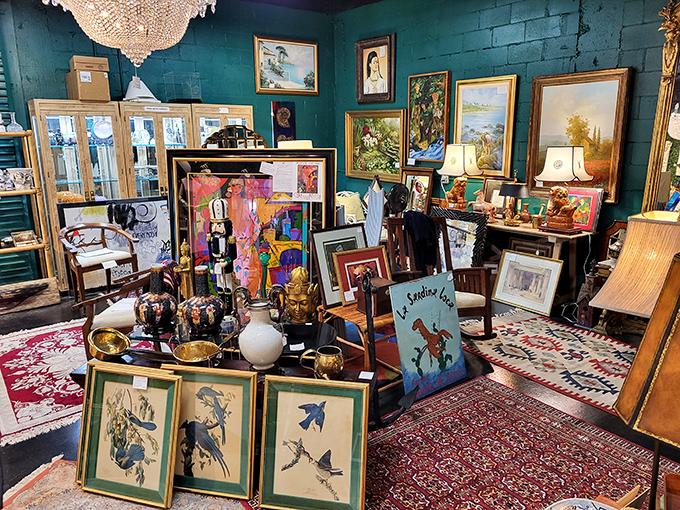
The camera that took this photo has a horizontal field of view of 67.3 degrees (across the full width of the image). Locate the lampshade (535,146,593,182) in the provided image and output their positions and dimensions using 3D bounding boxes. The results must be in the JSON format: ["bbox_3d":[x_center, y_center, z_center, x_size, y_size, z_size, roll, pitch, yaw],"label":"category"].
[{"bbox_3d":[2.133,-0.867,4.836,0.330,0.305,0.420,-11,17,-37],"label":"lampshade"}]

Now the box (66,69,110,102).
[{"bbox_3d":[-2.688,-1.789,5.461,0.335,0.283,0.305,12,18,42],"label":"box"}]

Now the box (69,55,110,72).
[{"bbox_3d":[-2.607,-1.964,5.297,0.315,0.127,0.280,-11,17,-37],"label":"box"}]

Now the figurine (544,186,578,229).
[{"bbox_3d":[2.128,-0.474,4.927,0.190,0.410,0.240,-8,15,-26],"label":"figurine"}]

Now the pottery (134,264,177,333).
[{"bbox_3d":[-1.027,0.249,2.874,0.243,0.375,0.243,-1,13,0],"label":"pottery"}]

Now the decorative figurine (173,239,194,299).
[{"bbox_3d":[-1.082,0.168,3.499,0.115,0.565,0.135,10,17,39],"label":"decorative figurine"}]

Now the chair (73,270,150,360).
[{"bbox_3d":[-1.349,0.439,3.491,0.560,0.780,0.610,-2,13,-4],"label":"chair"}]

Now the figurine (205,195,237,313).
[{"bbox_3d":[-0.787,0.030,3.415,0.175,0.865,0.145,2,14,12],"label":"figurine"}]

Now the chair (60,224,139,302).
[{"bbox_3d":[-2.416,0.115,5.175,0.600,0.770,0.600,11,18,41],"label":"chair"}]

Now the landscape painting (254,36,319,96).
[{"bbox_3d":[-0.715,-2.643,7.185,1.045,0.730,0.050,-11,17,-37],"label":"landscape painting"}]

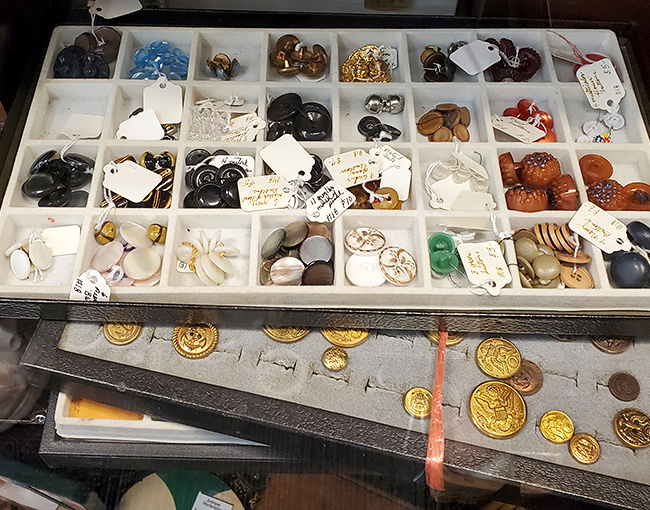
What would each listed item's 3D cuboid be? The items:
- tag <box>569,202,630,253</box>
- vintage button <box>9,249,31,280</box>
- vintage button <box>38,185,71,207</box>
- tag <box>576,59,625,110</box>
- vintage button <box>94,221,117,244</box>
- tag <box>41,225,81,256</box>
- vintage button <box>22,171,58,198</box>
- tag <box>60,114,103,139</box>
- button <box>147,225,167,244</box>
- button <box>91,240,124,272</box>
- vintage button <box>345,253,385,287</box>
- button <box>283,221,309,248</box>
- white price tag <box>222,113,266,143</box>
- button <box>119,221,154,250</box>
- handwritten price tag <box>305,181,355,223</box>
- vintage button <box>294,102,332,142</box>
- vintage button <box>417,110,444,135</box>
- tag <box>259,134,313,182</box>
[{"bbox_3d":[0.147,-0.013,0.270,0.033,0.001,0.021,37,71,18],"label":"tag"},{"bbox_3d":[-0.158,0.005,0.265,0.016,0.004,0.016,6,108,18],"label":"vintage button"},{"bbox_3d":[-0.151,-0.031,0.285,0.021,0.004,0.021,0,47,16],"label":"vintage button"},{"bbox_3d":[0.165,-0.099,0.302,0.024,0.001,0.036,-14,77,-6],"label":"tag"},{"bbox_3d":[-0.120,-0.012,0.278,0.012,0.010,0.012,0,81,-18],"label":"vintage button"},{"bbox_3d":[-0.146,-0.008,0.274,0.028,0.001,0.019,-5,61,-10],"label":"tag"},{"bbox_3d":[-0.158,-0.038,0.282,0.018,0.005,0.018,7,55,-10],"label":"vintage button"},{"bbox_3d":[-0.146,-0.076,0.307,0.021,0.002,0.031,8,39,-11],"label":"tag"},{"bbox_3d":[-0.089,-0.010,0.274,0.011,0.008,0.011,0,65,0],"label":"button"},{"bbox_3d":[-0.115,0.002,0.272,0.019,0.003,0.019,-6,51,13],"label":"button"},{"bbox_3d":[0.021,0.008,0.269,0.022,0.005,0.022,0,66,0],"label":"vintage button"},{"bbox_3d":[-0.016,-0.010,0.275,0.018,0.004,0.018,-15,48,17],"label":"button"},{"bbox_3d":[-0.050,-0.073,0.299,0.031,0.002,0.021,-6,62,11],"label":"white price tag"},{"bbox_3d":[-0.102,-0.009,0.273,0.019,0.004,0.019,32,31,-22],"label":"button"},{"bbox_3d":[0.001,-0.027,0.270,0.019,0.001,0.028,40,69,14],"label":"handwritten price tag"},{"bbox_3d":[-0.007,-0.080,0.307,0.022,0.005,0.022,0,90,-3],"label":"vintage button"},{"bbox_3d":[0.065,-0.080,0.311,0.017,0.004,0.017,0,58,19],"label":"vintage button"},{"bbox_3d":[-0.019,-0.052,0.287,0.022,0.001,0.031,-38,81,-15],"label":"tag"}]

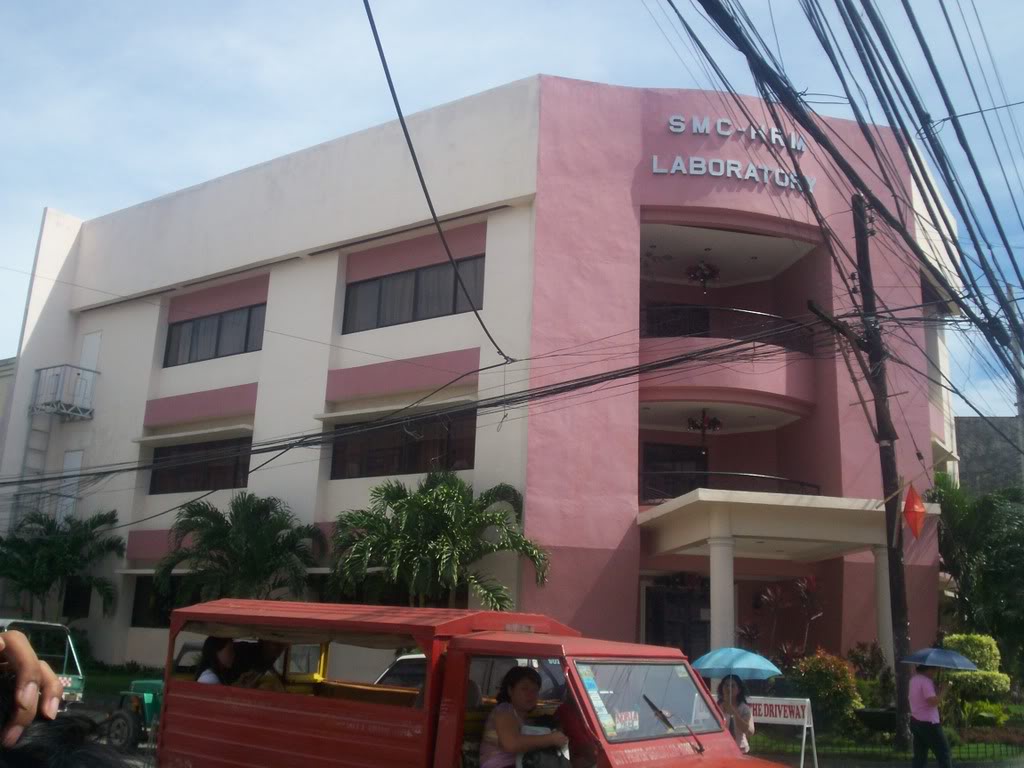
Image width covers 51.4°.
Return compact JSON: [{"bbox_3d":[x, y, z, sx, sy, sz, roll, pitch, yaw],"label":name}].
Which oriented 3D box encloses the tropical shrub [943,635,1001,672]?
[{"bbox_3d":[7.034,4.116,16.266,0.840,0.580,0.840,-4,-16,22],"label":"tropical shrub"}]

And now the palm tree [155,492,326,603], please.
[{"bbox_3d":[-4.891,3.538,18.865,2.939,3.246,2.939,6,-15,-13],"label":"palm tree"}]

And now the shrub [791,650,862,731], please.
[{"bbox_3d":[4.098,4.034,13.873,0.902,1.092,0.902,-2,-15,16],"label":"shrub"}]

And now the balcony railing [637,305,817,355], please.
[{"bbox_3d":[4.111,-1.027,20.204,3.850,0.640,0.750,5,-14,-9],"label":"balcony railing"}]

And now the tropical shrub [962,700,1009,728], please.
[{"bbox_3d":[7.087,4.947,15.939,0.690,0.420,0.650,-4,-16,23],"label":"tropical shrub"}]

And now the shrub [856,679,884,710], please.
[{"bbox_3d":[4.930,4.306,14.638,0.366,0.497,0.366,-3,-15,18],"label":"shrub"}]

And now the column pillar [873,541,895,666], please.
[{"bbox_3d":[6.370,4.114,17.724,0.430,2.800,0.430,5,-15,-8],"label":"column pillar"}]

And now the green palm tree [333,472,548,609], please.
[{"bbox_3d":[-1.255,3.449,18.010,3.600,3.920,3.500,3,-15,-3],"label":"green palm tree"}]

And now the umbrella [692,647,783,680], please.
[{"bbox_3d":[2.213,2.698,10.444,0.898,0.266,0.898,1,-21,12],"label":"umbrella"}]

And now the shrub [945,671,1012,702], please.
[{"bbox_3d":[7.040,4.585,16.140,1.020,0.480,1.000,-4,-16,23],"label":"shrub"}]

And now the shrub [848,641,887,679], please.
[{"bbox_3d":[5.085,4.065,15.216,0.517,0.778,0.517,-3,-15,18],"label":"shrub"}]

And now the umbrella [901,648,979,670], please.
[{"bbox_3d":[4.658,2.980,11.626,0.822,0.222,0.822,-2,-16,21],"label":"umbrella"}]

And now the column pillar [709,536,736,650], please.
[{"bbox_3d":[3.433,3.883,17.316,0.430,2.800,0.430,5,-15,-8],"label":"column pillar"}]

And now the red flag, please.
[{"bbox_3d":[5.826,1.846,15.414,0.350,0.780,0.280,-3,-16,20],"label":"red flag"}]

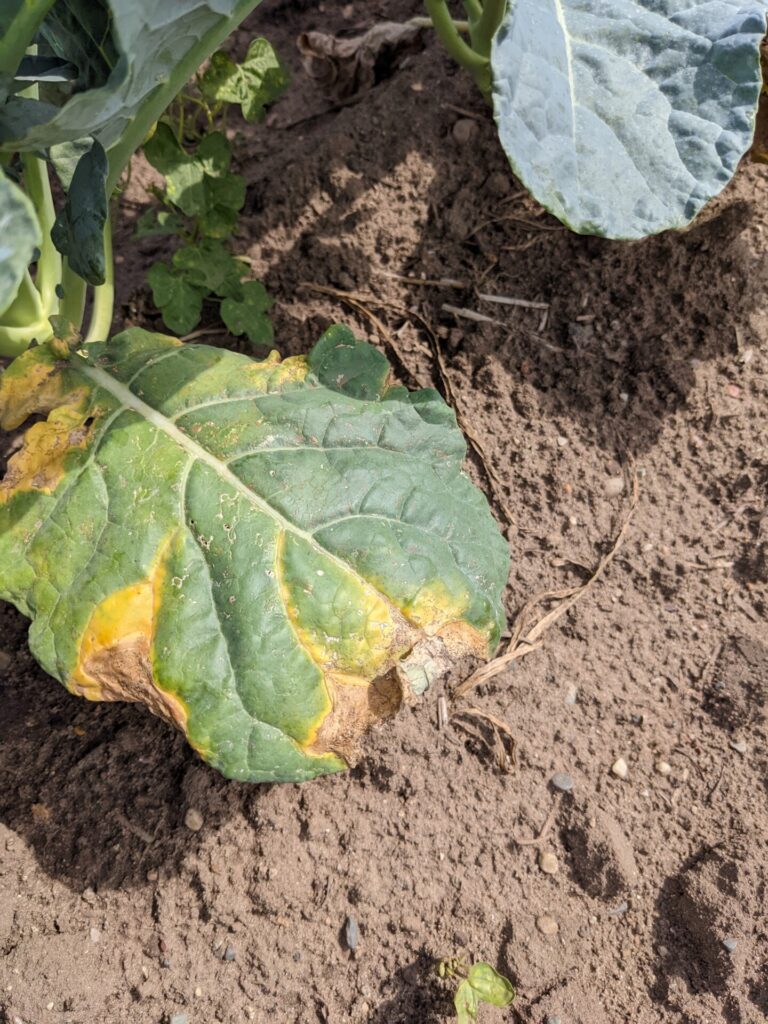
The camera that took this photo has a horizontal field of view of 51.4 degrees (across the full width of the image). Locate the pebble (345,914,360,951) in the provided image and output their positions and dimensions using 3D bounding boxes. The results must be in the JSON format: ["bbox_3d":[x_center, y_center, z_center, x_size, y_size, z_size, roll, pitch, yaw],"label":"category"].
[{"bbox_3d":[-0.016,0.215,0.408,0.007,0.006,0.017,-3,55,-2],"label":"pebble"}]

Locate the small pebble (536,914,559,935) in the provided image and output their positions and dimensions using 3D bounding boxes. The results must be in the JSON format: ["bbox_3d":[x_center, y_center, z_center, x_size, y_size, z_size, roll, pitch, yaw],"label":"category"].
[{"bbox_3d":[0.091,0.230,0.444,0.012,0.008,0.011,0,65,0],"label":"small pebble"}]

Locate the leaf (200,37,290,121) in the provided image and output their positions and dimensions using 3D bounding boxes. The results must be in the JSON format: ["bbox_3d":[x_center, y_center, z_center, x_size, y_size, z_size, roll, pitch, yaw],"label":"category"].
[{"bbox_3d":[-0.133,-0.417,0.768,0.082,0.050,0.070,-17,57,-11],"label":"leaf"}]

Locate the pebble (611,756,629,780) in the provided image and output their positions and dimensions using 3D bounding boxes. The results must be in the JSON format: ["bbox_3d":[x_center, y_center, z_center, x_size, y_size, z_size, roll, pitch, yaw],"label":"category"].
[{"bbox_3d":[0.141,0.153,0.478,0.009,0.009,0.011,0,65,0],"label":"pebble"}]

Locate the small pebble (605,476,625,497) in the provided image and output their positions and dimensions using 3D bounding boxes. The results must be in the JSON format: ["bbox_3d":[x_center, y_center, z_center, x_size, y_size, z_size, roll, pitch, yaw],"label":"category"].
[{"bbox_3d":[0.161,-0.018,0.557,0.013,0.011,0.013,0,65,0],"label":"small pebble"}]

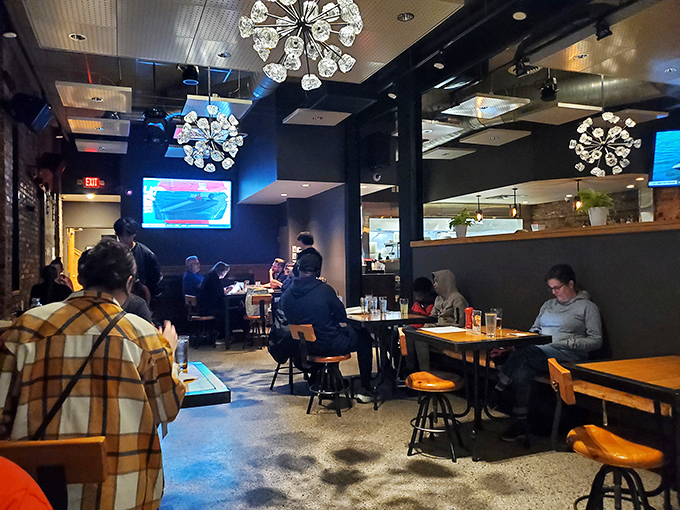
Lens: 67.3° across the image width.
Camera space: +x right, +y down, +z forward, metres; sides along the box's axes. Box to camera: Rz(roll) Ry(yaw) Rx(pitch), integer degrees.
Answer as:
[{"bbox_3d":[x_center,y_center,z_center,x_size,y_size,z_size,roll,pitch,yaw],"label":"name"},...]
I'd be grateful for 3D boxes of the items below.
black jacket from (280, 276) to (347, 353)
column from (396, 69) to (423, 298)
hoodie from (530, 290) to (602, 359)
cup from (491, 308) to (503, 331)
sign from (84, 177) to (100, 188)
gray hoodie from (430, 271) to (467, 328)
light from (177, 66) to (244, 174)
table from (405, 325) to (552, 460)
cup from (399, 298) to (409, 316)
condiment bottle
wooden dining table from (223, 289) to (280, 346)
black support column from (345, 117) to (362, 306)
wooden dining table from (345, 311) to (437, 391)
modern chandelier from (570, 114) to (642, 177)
[{"bbox_3d":[-0.195,0.511,4.420,0.410,0.670,0.530,-1,-1,-43],"label":"black jacket"},{"bbox_3d":[0.841,-0.451,6.021,0.170,3.510,0.250,-1,0,-23],"label":"column"},{"bbox_3d":[1.544,0.481,3.500,0.380,0.470,0.500,-1,-1,-26],"label":"hoodie"},{"bbox_3d":[1.134,0.464,3.700,0.084,0.148,0.084,-2,0,0],"label":"cup"},{"bbox_3d":[-4.420,-1.295,9.120,0.300,0.200,0.060,-1,0,-23],"label":"sign"},{"bbox_3d":[0.986,0.429,4.720,0.350,0.580,0.370,-1,-1,-21],"label":"gray hoodie"},{"bbox_3d":[-1.442,-1.512,5.700,0.720,1.170,0.720,-1,0,-23],"label":"light"},{"bbox_3d":[0.934,0.929,3.579,0.710,0.760,0.680,-1,-1,-23],"label":"table"},{"bbox_3d":[0.614,0.492,4.862,0.079,0.153,0.079,-1,-1,0],"label":"cup"},{"bbox_3d":[0.963,0.473,3.816,0.054,0.157,0.056,-1,-1,0],"label":"condiment bottle"},{"bbox_3d":[-1.402,0.981,8.235,1.100,0.796,1.200,-1,0,-23],"label":"wooden dining table"},{"bbox_3d":[0.194,-0.374,7.558,0.150,3.410,0.200,-1,0,-23],"label":"black support column"},{"bbox_3d":[0.385,0.952,4.780,0.700,0.760,0.700,-1,-1,-23],"label":"wooden dining table"},{"bbox_3d":[2.984,-1.250,5.750,0.740,0.720,0.740,-1,0,-23],"label":"modern chandelier"}]

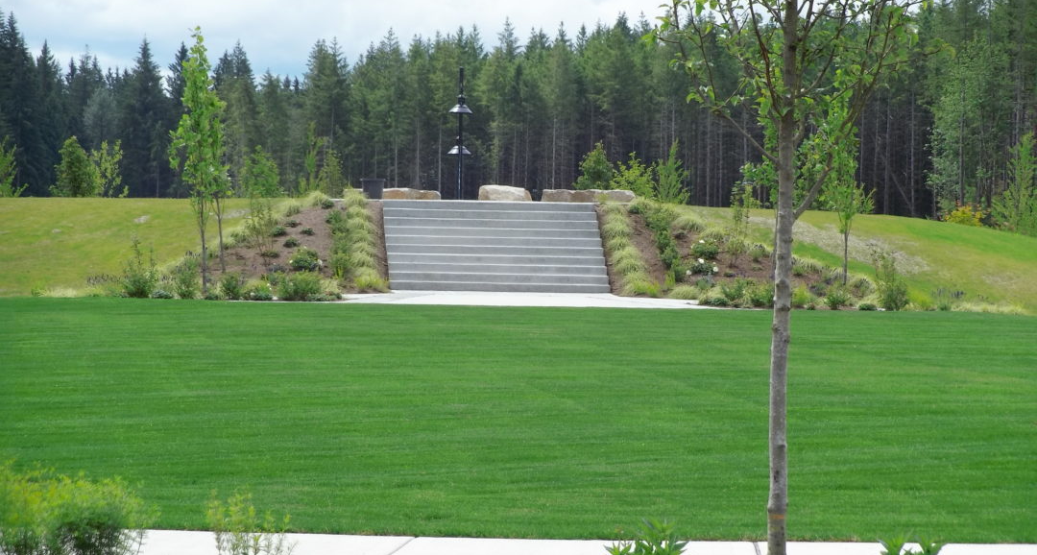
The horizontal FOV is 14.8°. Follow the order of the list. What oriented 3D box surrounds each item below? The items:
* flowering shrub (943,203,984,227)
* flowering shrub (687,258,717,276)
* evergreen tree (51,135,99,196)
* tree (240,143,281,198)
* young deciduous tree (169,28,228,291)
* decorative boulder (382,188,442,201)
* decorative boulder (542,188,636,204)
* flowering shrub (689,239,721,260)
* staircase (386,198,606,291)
[{"bbox_3d":[9.259,-1.291,83.000,0.880,0.550,0.850,1,1,0],"label":"flowering shrub"},{"bbox_3d":[3.161,-0.182,68.800,0.530,0.310,0.500,1,1,3],"label":"flowering shrub"},{"bbox_3d":[-10.552,-2.417,95.000,1.150,2.000,1.150,1,1,-6],"label":"evergreen tree"},{"bbox_3d":[-5.699,-2.303,88.000,0.900,1.400,0.880,1,1,0],"label":"tree"},{"bbox_3d":[-5.052,-1.856,62.800,0.900,4.150,0.900,1,1,0],"label":"young deciduous tree"},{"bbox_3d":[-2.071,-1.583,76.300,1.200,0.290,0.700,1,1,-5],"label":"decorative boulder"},{"bbox_3d":[1.353,-1.564,76.300,1.780,0.310,0.750,1,1,-5],"label":"decorative boulder"},{"bbox_3d":[3.190,-0.484,68.000,0.520,0.330,0.500,1,1,0],"label":"flowering shrub"},{"bbox_3d":[-0.426,-0.561,69.901,3.800,1.540,2.850,1,1,-5],"label":"staircase"}]

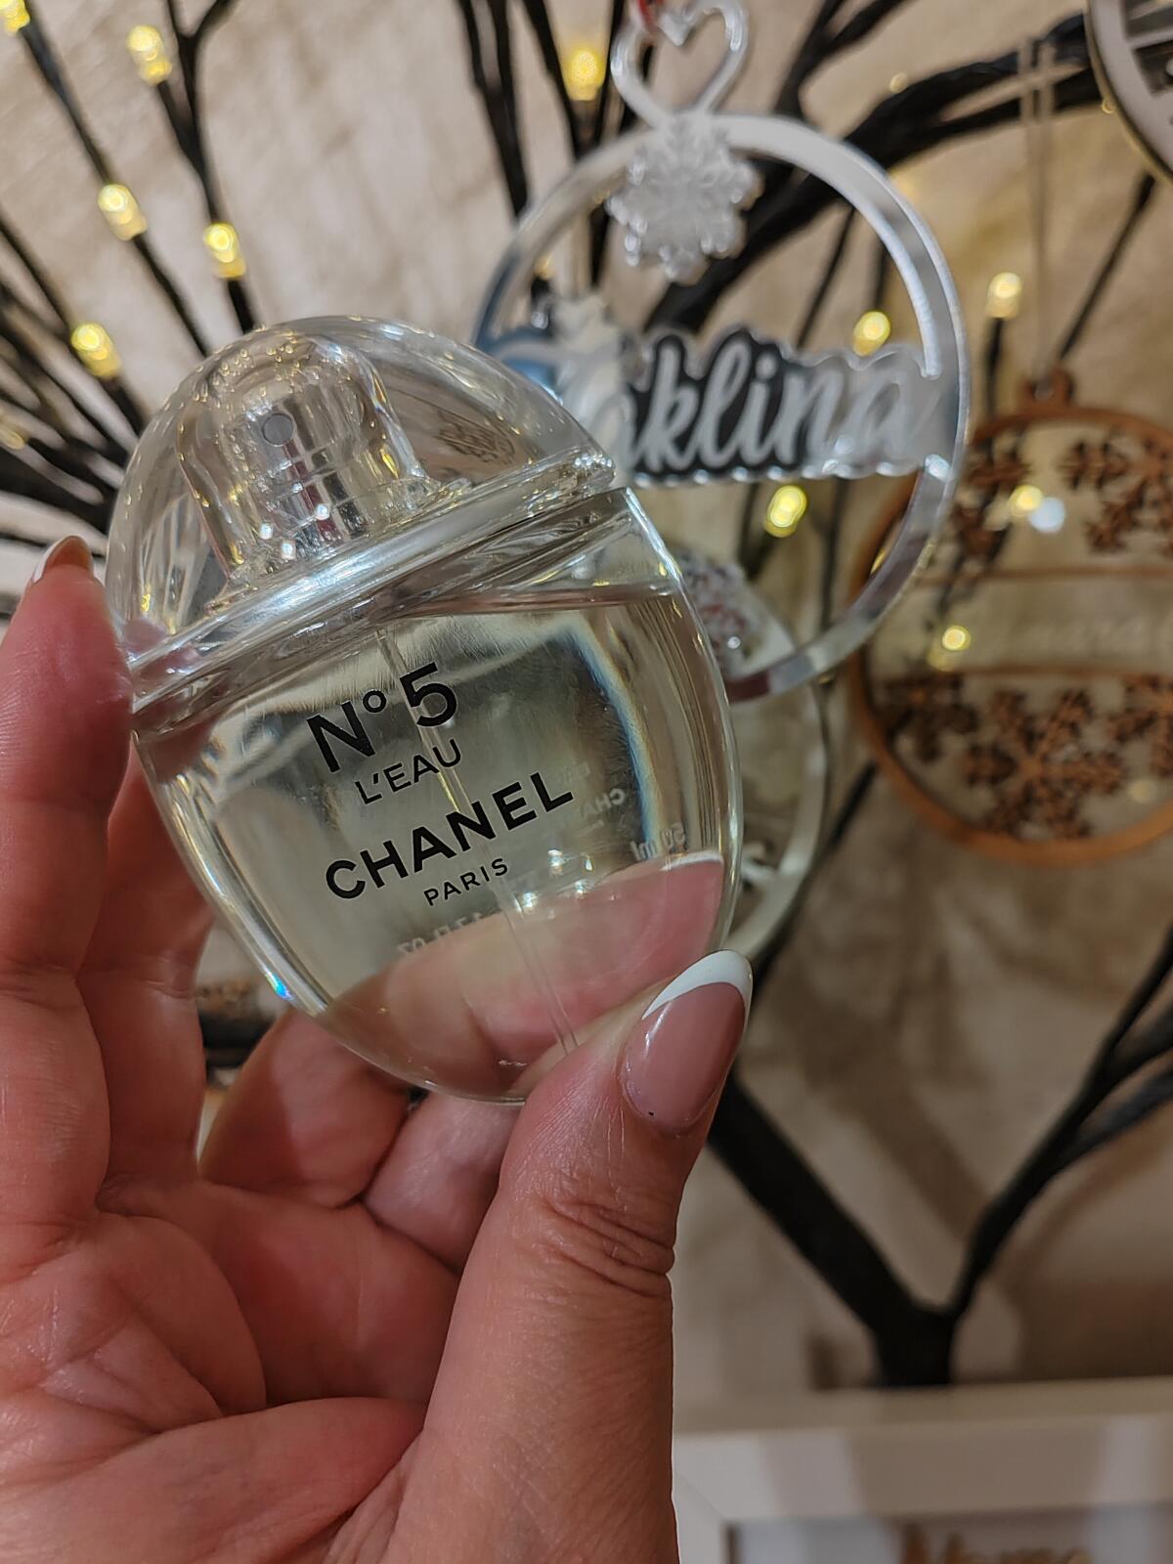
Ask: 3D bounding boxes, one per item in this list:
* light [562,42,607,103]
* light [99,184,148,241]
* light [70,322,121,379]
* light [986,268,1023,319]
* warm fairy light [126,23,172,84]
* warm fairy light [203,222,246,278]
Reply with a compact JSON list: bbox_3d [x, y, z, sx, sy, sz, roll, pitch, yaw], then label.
[{"bbox_3d":[-0.001,-0.198,0.340,0.008,0.014,0.008,5,16,-3],"label":"light"},{"bbox_3d":[-0.125,-0.154,0.330,0.008,0.014,0.008,-28,33,-7],"label":"light"},{"bbox_3d":[-0.131,-0.115,0.325,0.008,0.014,0.008,-28,31,-11],"label":"light"},{"bbox_3d":[0.115,-0.134,0.335,0.008,0.013,0.008,12,40,14],"label":"light"},{"bbox_3d":[-0.118,-0.197,0.330,0.008,0.014,0.008,-22,32,-7],"label":"warm fairy light"},{"bbox_3d":[-0.098,-0.144,0.330,0.008,0.014,0.008,-16,31,-9],"label":"warm fairy light"}]

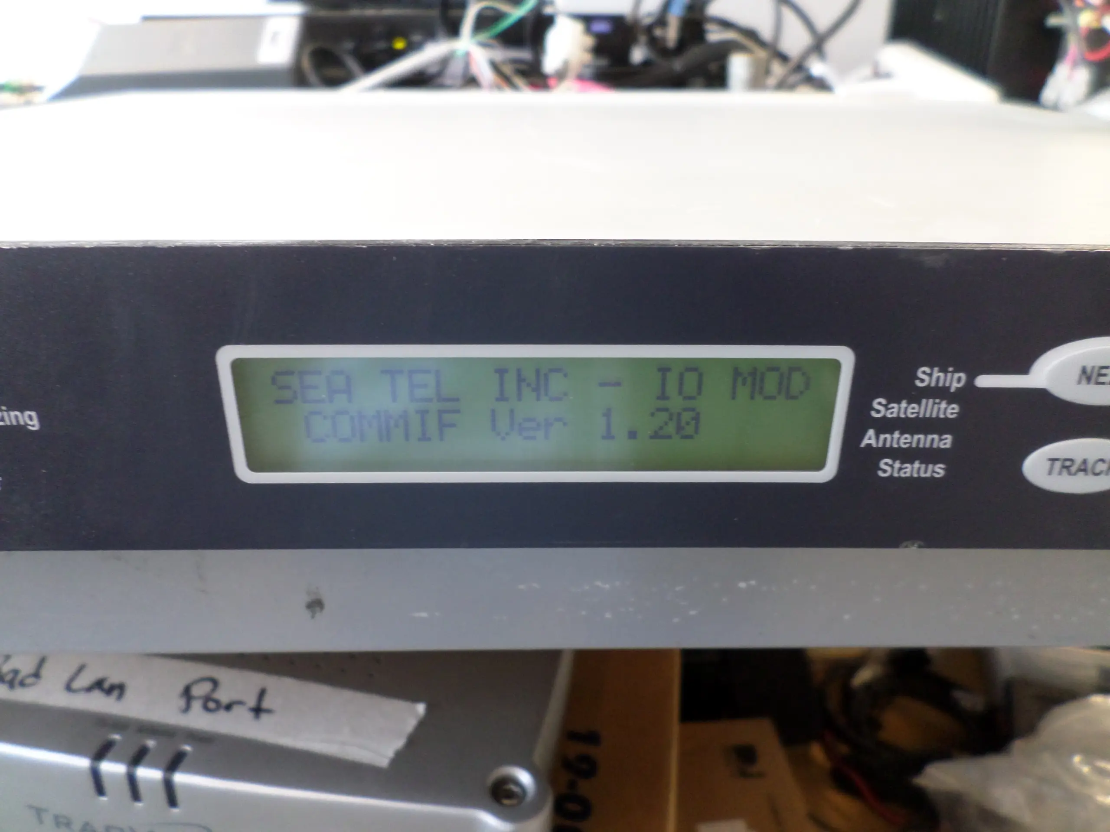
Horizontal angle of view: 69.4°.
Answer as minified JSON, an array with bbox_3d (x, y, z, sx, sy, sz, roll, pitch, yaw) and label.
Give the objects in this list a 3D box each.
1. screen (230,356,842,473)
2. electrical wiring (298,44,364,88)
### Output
[{"bbox_3d":[-0.002,0.000,0.110,0.081,0.017,0.003,0,23,-1],"label":"screen"},{"bbox_3d":[-0.155,-0.244,0.560,0.046,0.033,0.030,0,23,-1],"label":"electrical wiring"}]

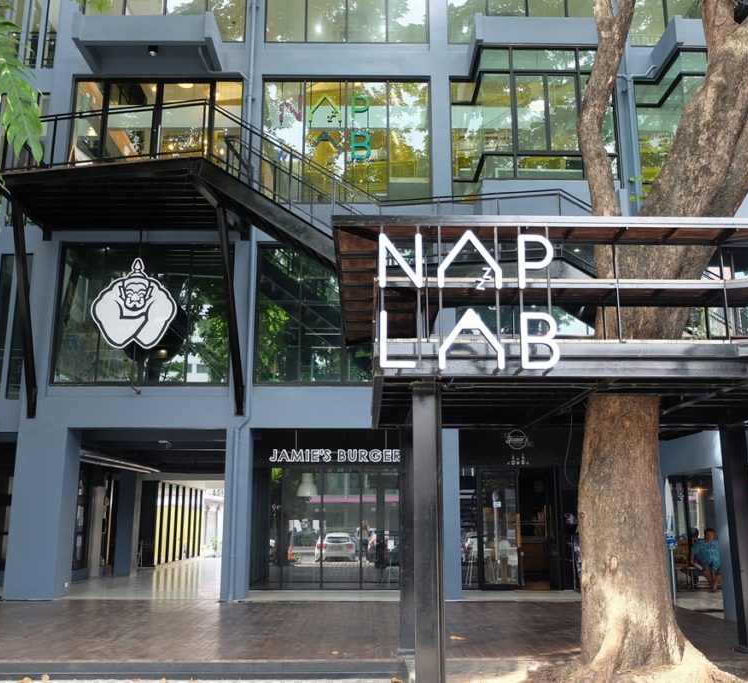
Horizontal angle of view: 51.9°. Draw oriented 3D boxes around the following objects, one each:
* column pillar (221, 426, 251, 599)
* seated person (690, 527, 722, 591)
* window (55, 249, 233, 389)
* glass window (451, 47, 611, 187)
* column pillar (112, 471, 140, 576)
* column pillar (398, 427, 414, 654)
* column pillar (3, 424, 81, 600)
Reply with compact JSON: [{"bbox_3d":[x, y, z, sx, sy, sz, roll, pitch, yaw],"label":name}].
[{"bbox_3d":[-2.398,3.011,13.546,0.429,2.906,0.419,0,-12,0],"label":"column pillar"},{"bbox_3d":[6.236,4.093,14.417,0.520,1.130,0.640,1,-12,-2],"label":"seated person"},{"bbox_3d":[-4.252,-0.513,14.222,3.262,2.687,0.150,0,-12,0],"label":"window"},{"bbox_3d":[2.927,-4.020,14.428,2.850,2.659,1.162,0,-12,0],"label":"glass window"},{"bbox_3d":[-5.749,4.210,17.968,0.372,2.424,0.458,0,-12,0],"label":"column pillar"},{"bbox_3d":[0.390,2.163,8.529,0.200,2.415,0.200,0,-12,0],"label":"column pillar"},{"bbox_3d":[-5.860,3.031,13.658,0.864,2.909,0.705,0,-12,0],"label":"column pillar"}]

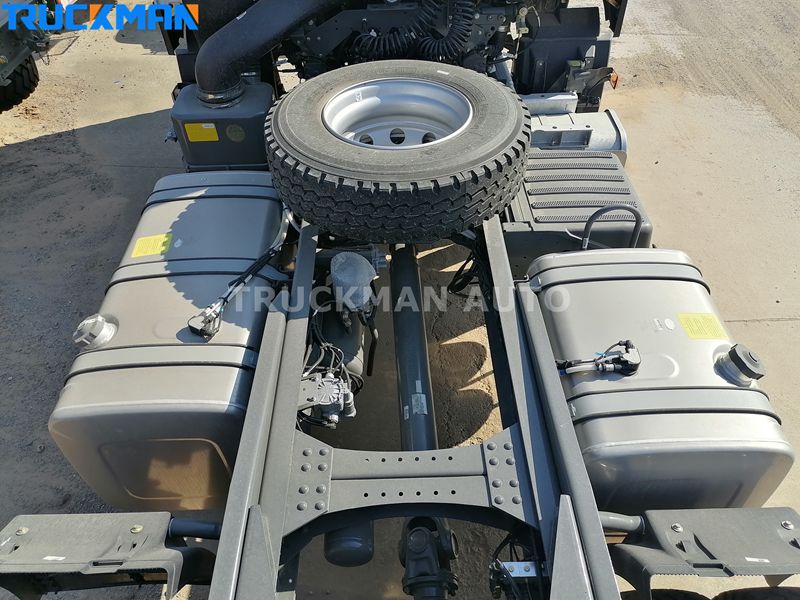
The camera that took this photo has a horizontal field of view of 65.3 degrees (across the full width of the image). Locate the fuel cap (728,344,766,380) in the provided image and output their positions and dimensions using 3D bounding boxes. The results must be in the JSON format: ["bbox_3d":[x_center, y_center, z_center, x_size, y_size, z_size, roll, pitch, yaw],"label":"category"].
[{"bbox_3d":[1.139,0.205,2.044,0.116,0.042,0.116,21,40,-21],"label":"fuel cap"}]

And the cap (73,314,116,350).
[{"bbox_3d":[-1.062,0.115,2.174,0.113,0.065,0.113,-25,40,23],"label":"cap"}]

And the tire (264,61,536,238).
[{"bbox_3d":[-0.006,-0.660,2.588,1.080,0.295,1.080,-1,44,0],"label":"tire"}]

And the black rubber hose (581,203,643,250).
[{"bbox_3d":[0.922,-0.296,2.667,0.240,0.290,0.045,-1,44,0],"label":"black rubber hose"}]

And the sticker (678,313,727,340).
[{"bbox_3d":[1.088,0.096,2.245,0.168,0.006,0.125,9,43,-10],"label":"sticker"}]

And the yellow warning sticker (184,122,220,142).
[{"bbox_3d":[-0.960,-0.811,3.034,0.145,0.094,0.005,-1,44,0],"label":"yellow warning sticker"}]

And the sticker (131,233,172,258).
[{"bbox_3d":[-1.022,-0.222,2.586,0.158,0.006,0.123,-8,44,6],"label":"sticker"}]

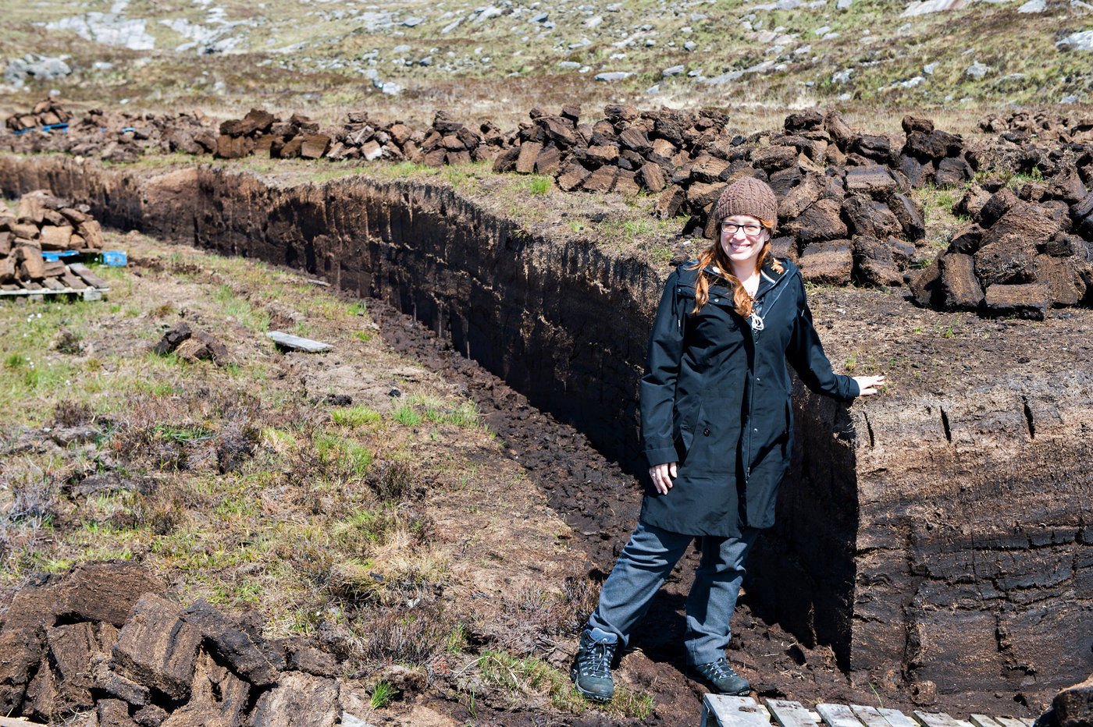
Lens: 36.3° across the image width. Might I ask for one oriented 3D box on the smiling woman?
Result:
[{"bbox_3d":[0.605,0.229,5.380,1.000,1.660,0.430,-3,10,-21],"label":"smiling woman"}]

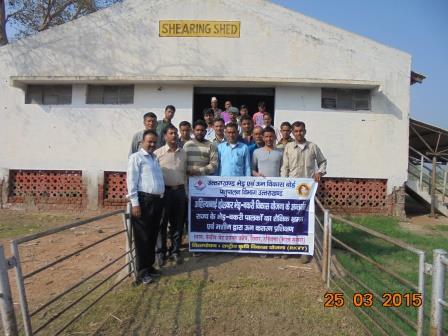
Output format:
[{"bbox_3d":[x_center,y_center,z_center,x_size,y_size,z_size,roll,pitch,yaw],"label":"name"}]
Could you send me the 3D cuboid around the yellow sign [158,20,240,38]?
[{"bbox_3d":[-0.675,-3.886,9.469,2.270,0.459,0.050,1,-1,2],"label":"yellow sign"}]

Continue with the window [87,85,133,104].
[{"bbox_3d":[-3.238,-2.087,9.595,1.383,0.549,0.100,1,-1,2],"label":"window"}]

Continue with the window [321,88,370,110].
[{"bbox_3d":[3.405,-1.909,9.362,1.351,0.565,0.100,1,-1,2],"label":"window"}]

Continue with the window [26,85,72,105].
[{"bbox_3d":[-5.015,-2.102,9.657,1.345,0.560,0.100,1,-1,2],"label":"window"}]

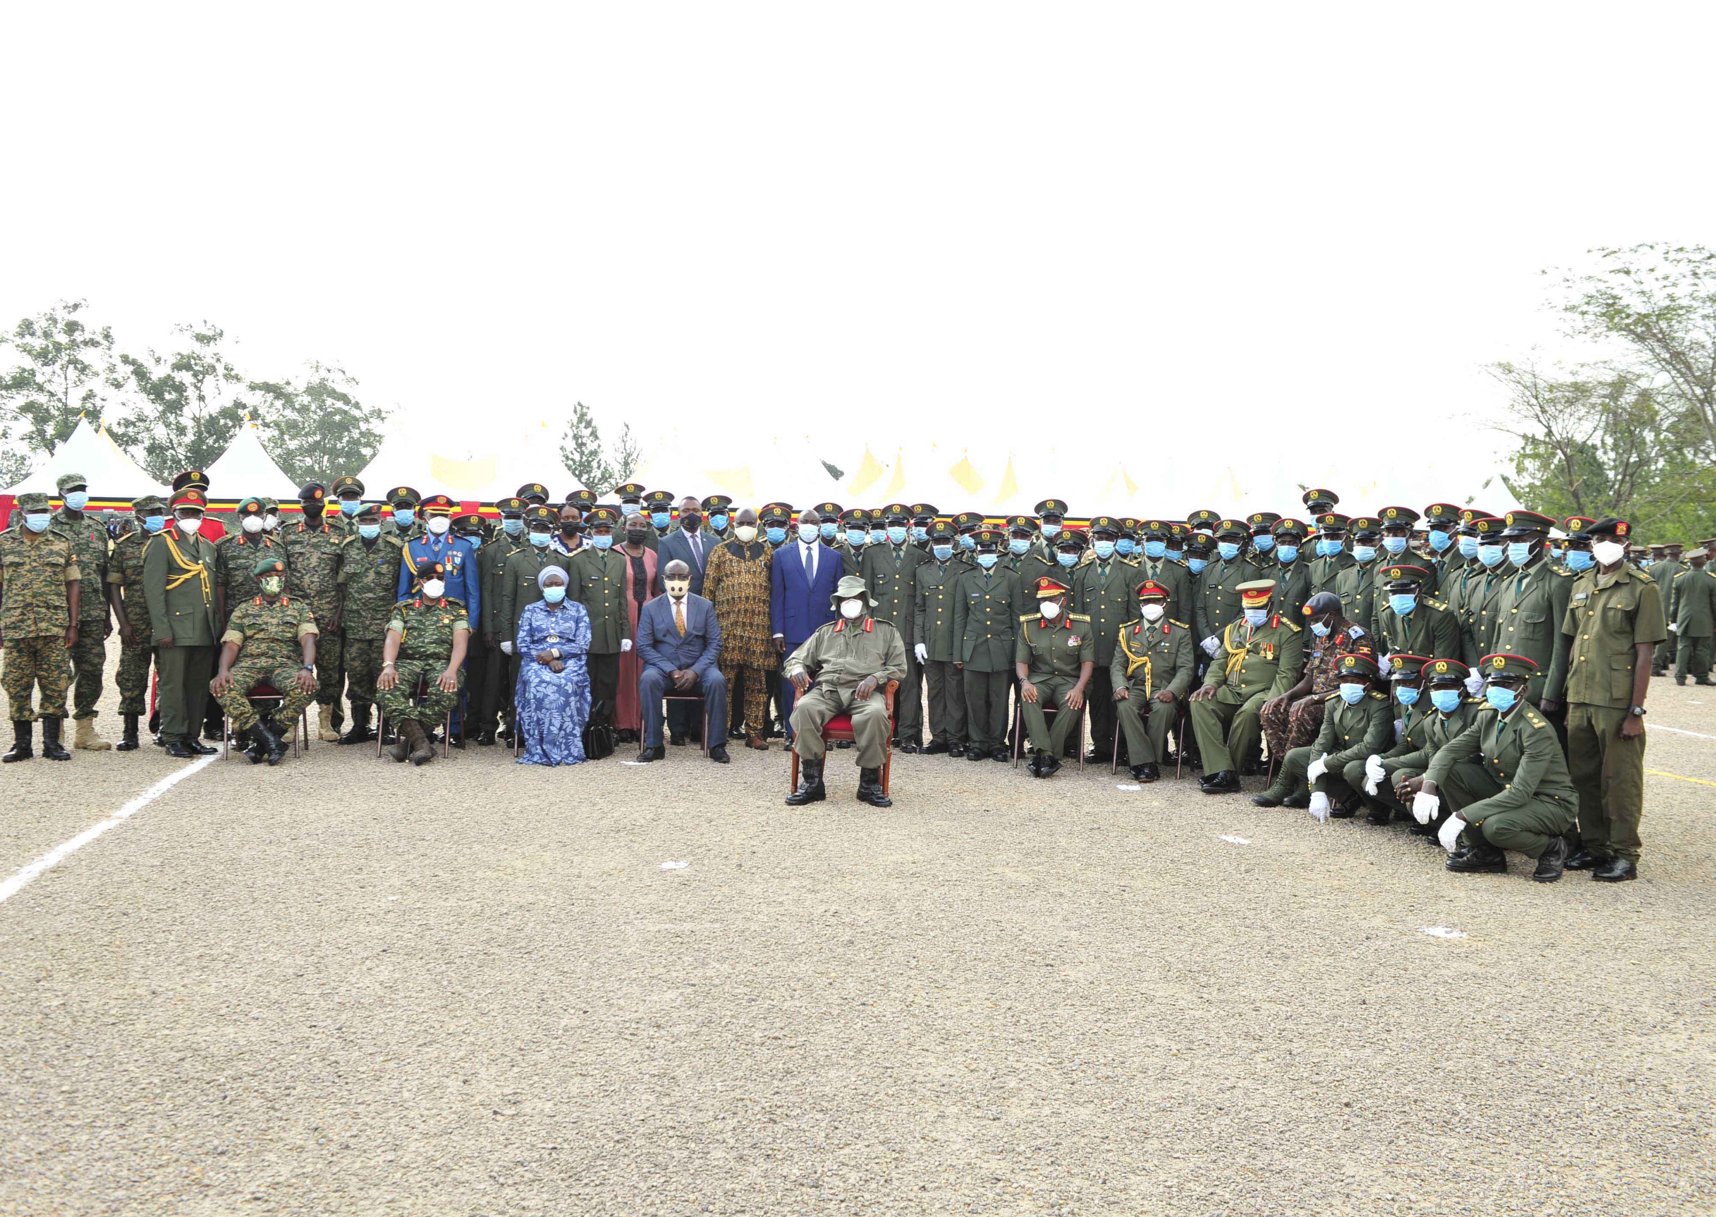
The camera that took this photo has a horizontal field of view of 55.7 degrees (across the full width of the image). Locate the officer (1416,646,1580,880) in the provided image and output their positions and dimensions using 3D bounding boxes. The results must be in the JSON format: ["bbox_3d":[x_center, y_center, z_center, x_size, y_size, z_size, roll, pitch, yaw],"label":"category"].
[{"bbox_3d":[3.179,0.760,8.080,0.700,1.070,0.600,0,3,-36],"label":"officer"}]

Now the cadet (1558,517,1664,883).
[{"bbox_3d":[3.733,0.428,8.062,0.300,1.756,0.470,0,3,-38],"label":"cadet"}]

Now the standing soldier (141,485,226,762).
[{"bbox_3d":[-4.581,0.088,11.050,0.380,1.790,0.540,3,3,40],"label":"standing soldier"}]

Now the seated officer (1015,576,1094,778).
[{"bbox_3d":[1.381,0.463,11.380,0.550,1.320,0.800,2,2,6],"label":"seated officer"}]

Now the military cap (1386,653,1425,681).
[{"bbox_3d":[3.216,0.345,9.450,0.280,0.140,0.255,-1,3,-45],"label":"military cap"}]

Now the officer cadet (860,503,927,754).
[{"bbox_3d":[0.274,0.147,12.231,0.510,1.864,0.320,1,2,0],"label":"officer cadet"}]

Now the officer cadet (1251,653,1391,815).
[{"bbox_3d":[2.809,0.734,9.779,0.630,0.970,0.760,3,3,38],"label":"officer cadet"}]

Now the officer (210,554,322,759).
[{"bbox_3d":[-3.949,0.330,10.852,0.720,1.340,0.860,1,3,-20],"label":"officer"}]

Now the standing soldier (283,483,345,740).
[{"bbox_3d":[-3.902,0.047,11.661,0.490,1.840,0.340,1,3,-16],"label":"standing soldier"}]

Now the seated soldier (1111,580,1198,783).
[{"bbox_3d":[2.052,0.480,11.246,0.580,1.347,0.780,2,2,11],"label":"seated soldier"}]

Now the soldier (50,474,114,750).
[{"bbox_3d":[-5.382,0.021,11.220,0.520,1.870,0.360,0,3,-40],"label":"soldier"}]

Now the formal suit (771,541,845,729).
[{"bbox_3d":[-0.349,0.236,11.815,0.540,1.470,0.320,1,2,-2],"label":"formal suit"}]

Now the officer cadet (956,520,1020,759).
[{"bbox_3d":[0.949,0.252,11.745,0.480,1.670,0.330,2,2,4],"label":"officer cadet"}]

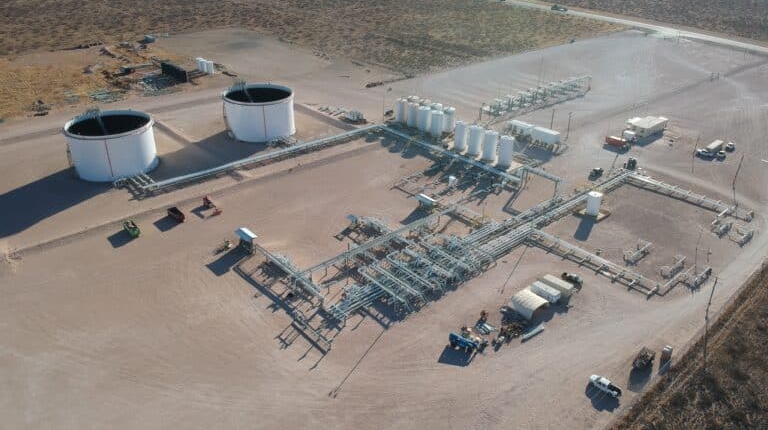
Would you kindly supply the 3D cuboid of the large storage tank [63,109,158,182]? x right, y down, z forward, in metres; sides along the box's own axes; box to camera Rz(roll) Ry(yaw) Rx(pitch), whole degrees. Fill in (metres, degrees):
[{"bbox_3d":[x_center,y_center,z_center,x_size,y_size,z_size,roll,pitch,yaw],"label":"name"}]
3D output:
[{"bbox_3d":[-88.560,-23.320,182.750,26.160,14.300,26.160,1,30,0],"label":"large storage tank"}]

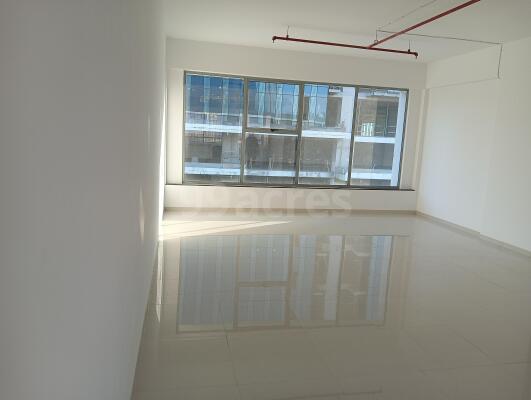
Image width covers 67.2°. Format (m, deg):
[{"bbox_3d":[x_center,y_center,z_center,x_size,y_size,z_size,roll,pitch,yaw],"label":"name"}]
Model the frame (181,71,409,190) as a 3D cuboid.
[{"bbox_3d":[0.665,-1.256,7.721,4.417,2.021,0.100,1,9,-12],"label":"frame"}]

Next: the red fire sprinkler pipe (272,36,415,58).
[{"bbox_3d":[1.214,-2.212,5.798,2.266,0.085,0.050,1,9,-12],"label":"red fire sprinkler pipe"}]

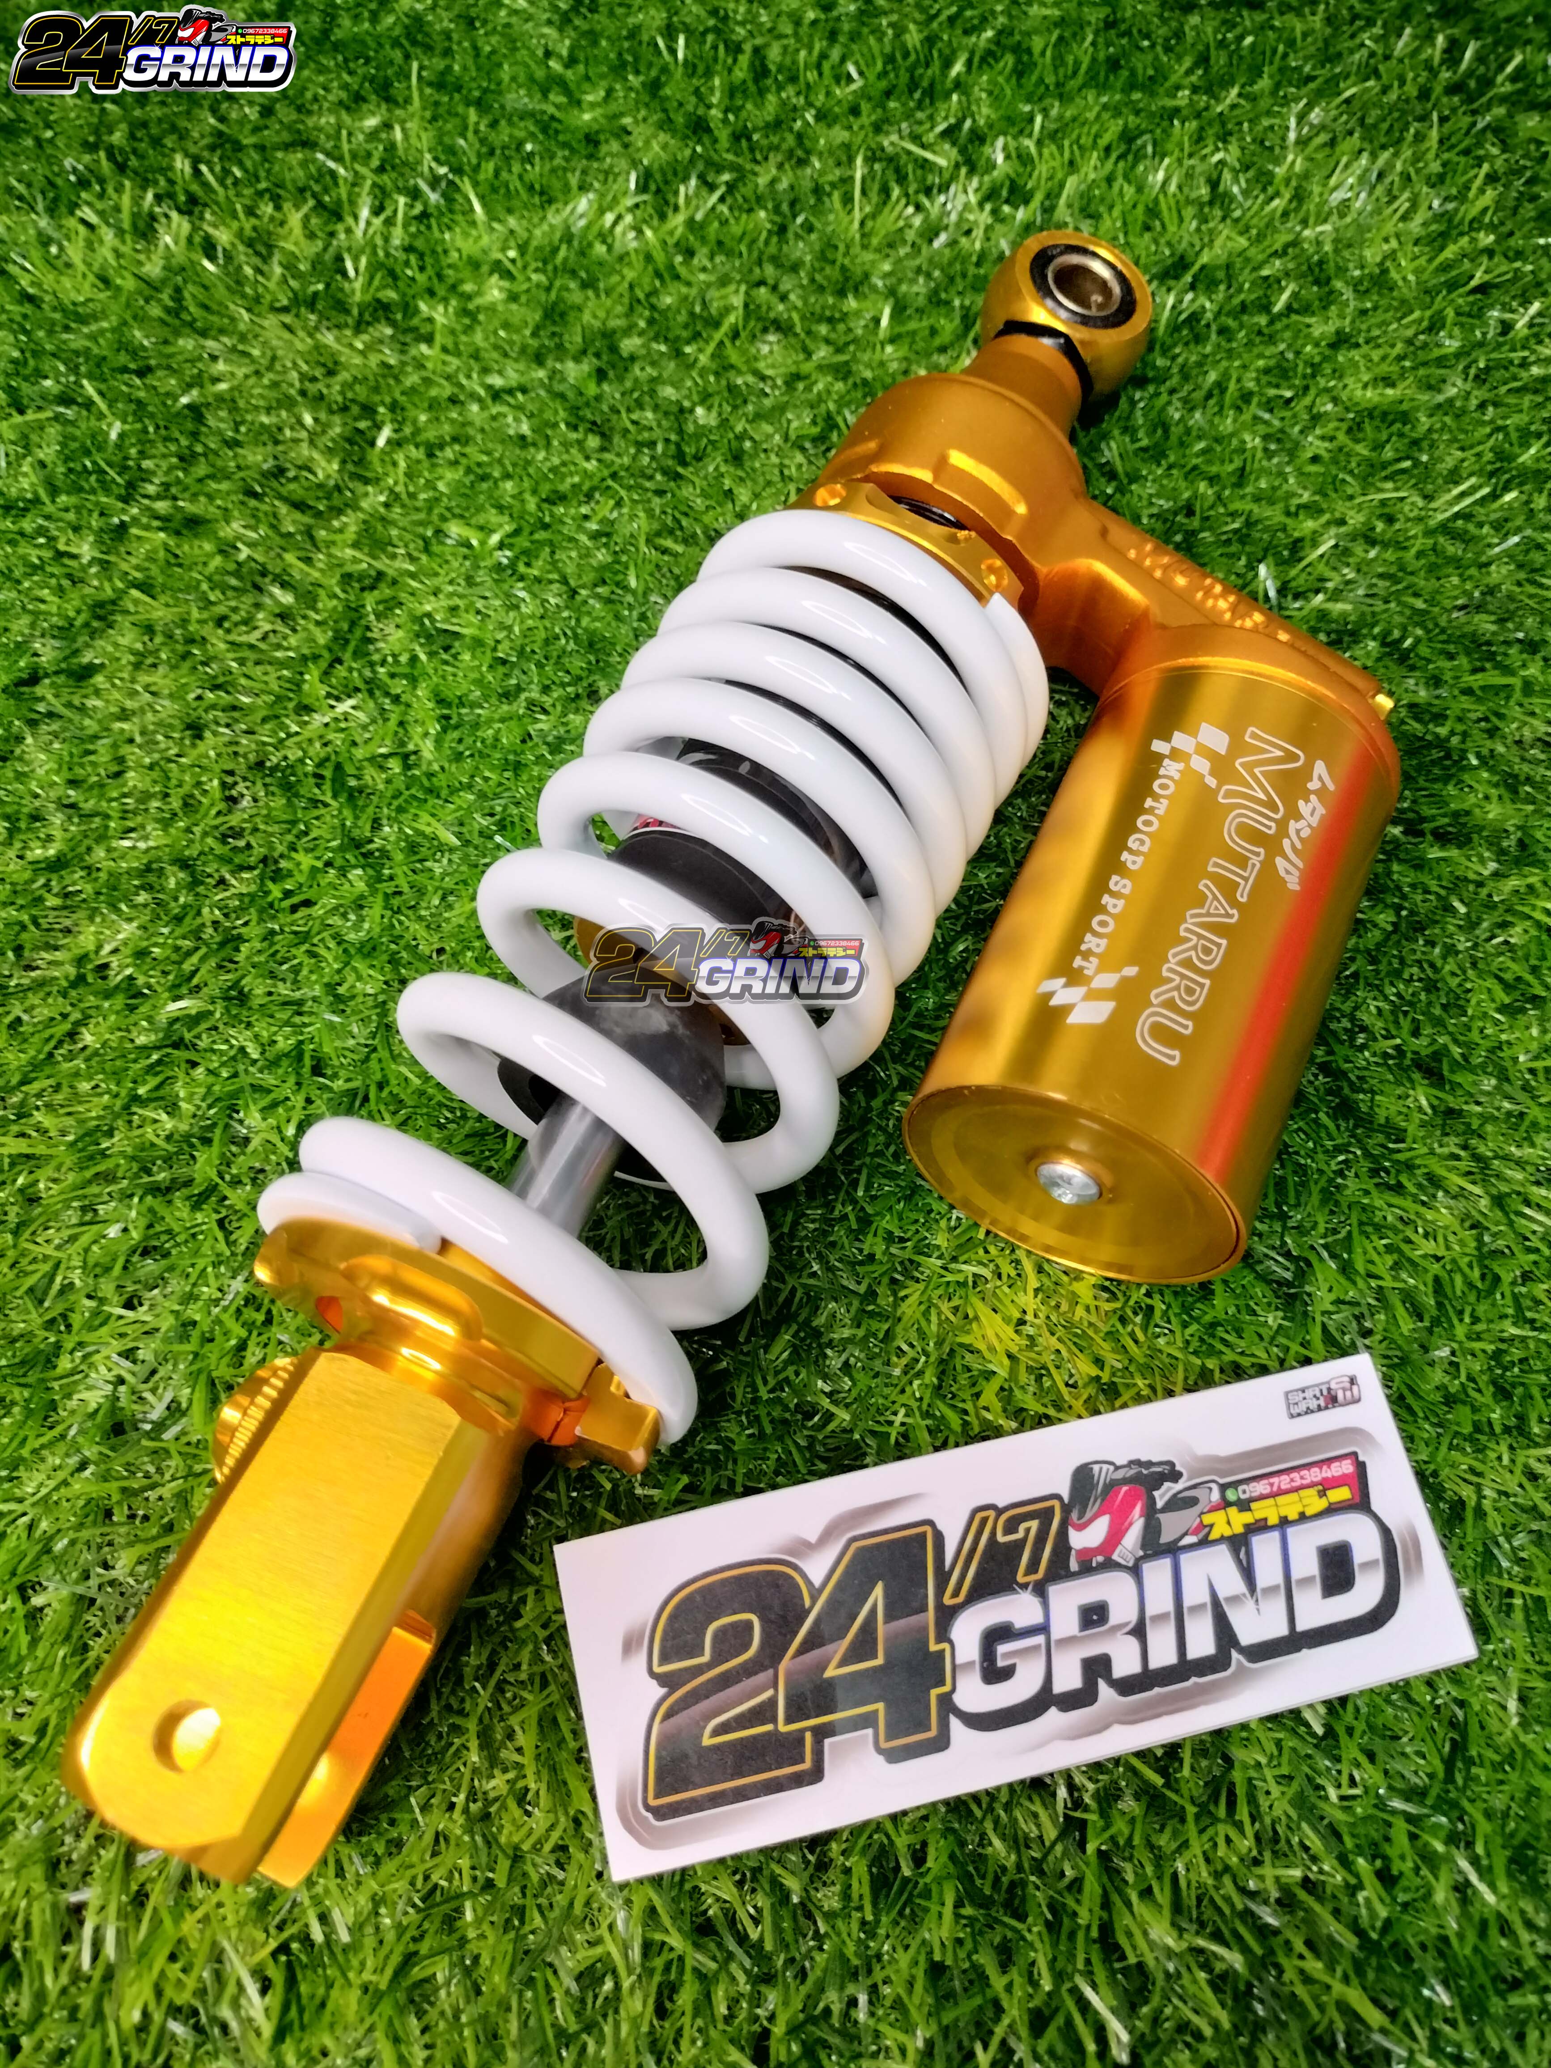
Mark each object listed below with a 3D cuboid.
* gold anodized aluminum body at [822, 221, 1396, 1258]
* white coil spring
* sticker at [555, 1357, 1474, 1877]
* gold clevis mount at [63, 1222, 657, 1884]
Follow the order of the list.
[{"bbox_3d":[0.053,-0.063,0.281,0.118,0.057,0.184,23,64,11],"label":"gold anodized aluminum body"},{"bbox_3d":[-0.010,-0.017,0.250,0.065,0.065,0.147,23,64,11],"label":"white coil spring"},{"bbox_3d":[0.037,0.087,0.248,0.134,0.002,0.047,-12,70,-6],"label":"sticker"},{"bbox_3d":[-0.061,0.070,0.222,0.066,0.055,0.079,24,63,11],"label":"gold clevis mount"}]

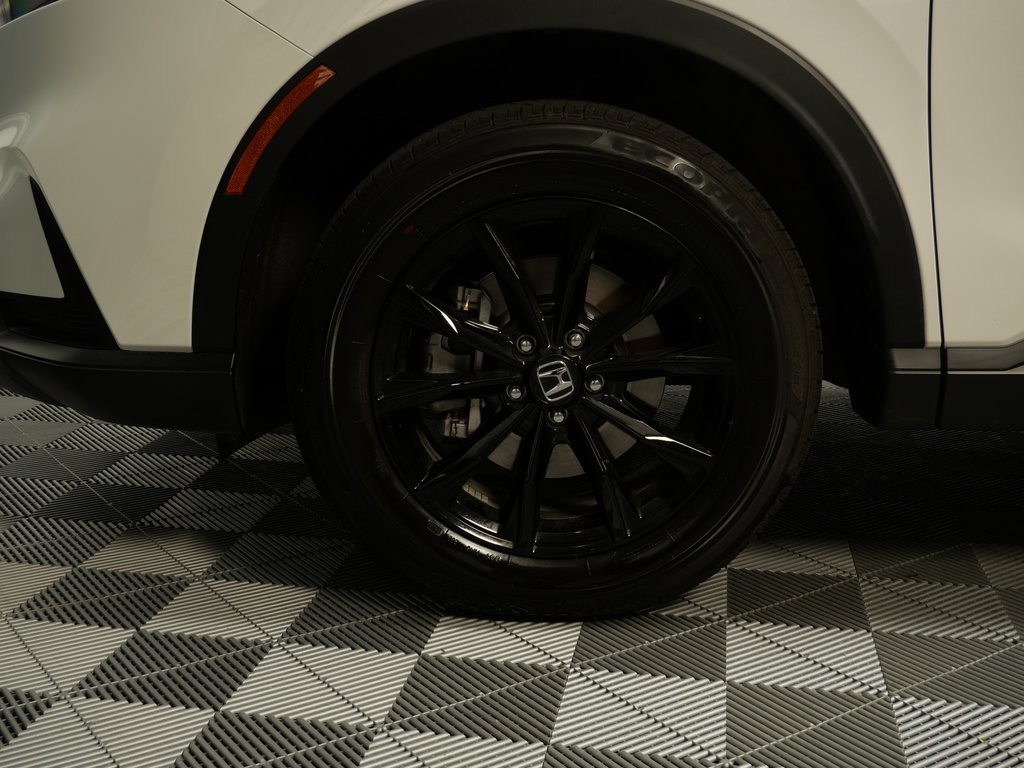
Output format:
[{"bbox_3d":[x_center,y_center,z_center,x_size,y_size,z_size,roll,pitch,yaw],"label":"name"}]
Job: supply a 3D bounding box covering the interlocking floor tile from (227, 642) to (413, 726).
[{"bbox_3d":[-0.239,0.388,1.506,0.201,0.020,0.199,3,13,9],"label":"interlocking floor tile"}]

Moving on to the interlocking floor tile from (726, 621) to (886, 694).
[{"bbox_3d":[0.392,0.376,1.598,0.201,0.020,0.199,3,13,9],"label":"interlocking floor tile"}]

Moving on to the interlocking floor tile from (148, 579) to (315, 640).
[{"bbox_3d":[-0.405,0.335,1.725,0.201,0.020,0.199,3,13,9],"label":"interlocking floor tile"}]

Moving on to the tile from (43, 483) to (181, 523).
[{"bbox_3d":[-0.738,0.227,2.169,0.201,0.020,0.199,3,13,9],"label":"tile"}]

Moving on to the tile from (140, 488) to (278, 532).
[{"bbox_3d":[-0.538,0.238,2.136,0.201,0.020,0.199,3,13,9],"label":"tile"}]

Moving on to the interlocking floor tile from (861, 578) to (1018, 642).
[{"bbox_3d":[0.625,0.342,1.757,0.201,0.020,0.199,3,13,9],"label":"interlocking floor tile"}]

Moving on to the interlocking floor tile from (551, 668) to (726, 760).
[{"bbox_3d":[0.159,0.408,1.443,0.201,0.020,0.199,3,13,9],"label":"interlocking floor tile"}]

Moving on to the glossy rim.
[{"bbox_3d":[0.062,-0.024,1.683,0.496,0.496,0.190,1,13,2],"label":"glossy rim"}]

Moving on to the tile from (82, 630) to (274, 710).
[{"bbox_3d":[-0.437,0.378,1.538,0.201,0.020,0.199,3,13,9],"label":"tile"}]

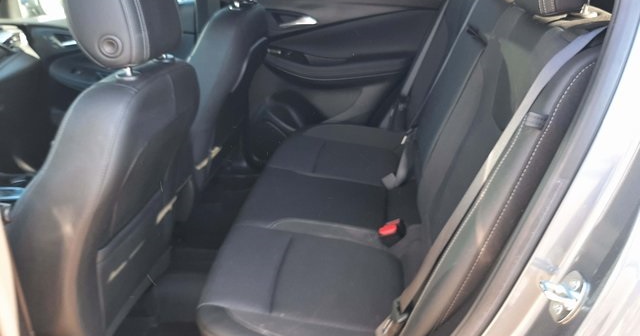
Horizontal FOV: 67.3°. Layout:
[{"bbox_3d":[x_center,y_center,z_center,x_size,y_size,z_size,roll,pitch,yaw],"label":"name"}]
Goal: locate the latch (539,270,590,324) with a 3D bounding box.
[{"bbox_3d":[0.306,0.163,0.603,0.045,0.060,0.041,20,28,15],"label":"latch"}]

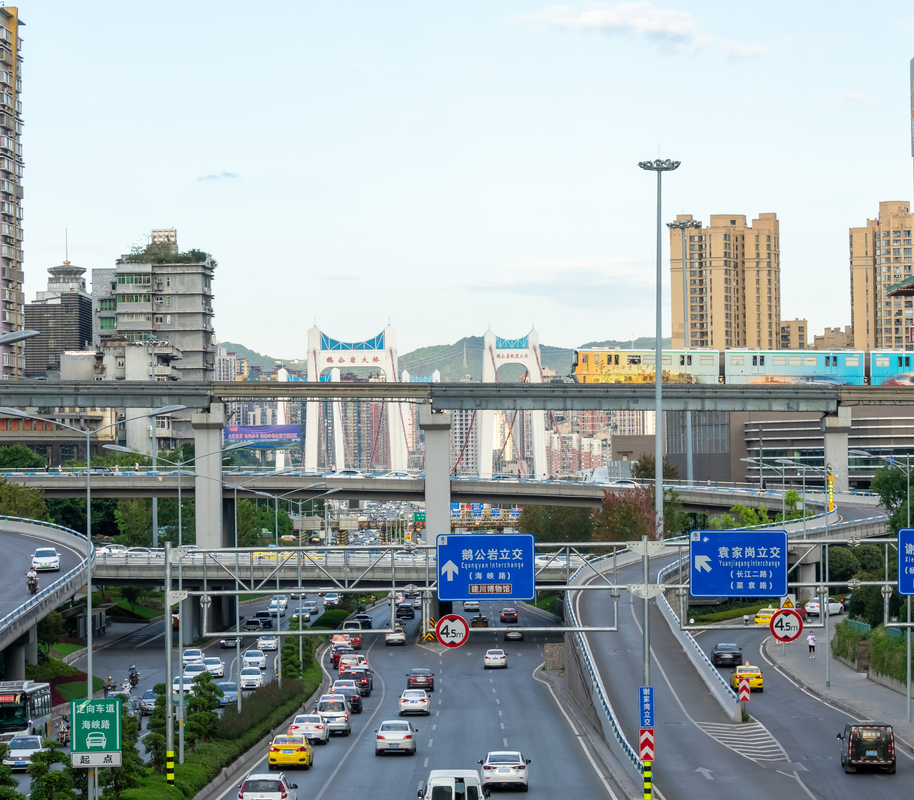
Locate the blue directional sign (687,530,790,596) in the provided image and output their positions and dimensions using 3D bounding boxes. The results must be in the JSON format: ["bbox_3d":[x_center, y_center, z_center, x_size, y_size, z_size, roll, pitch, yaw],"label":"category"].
[{"bbox_3d":[10.064,5.863,113.000,3.500,2.400,0.120,-1,-1,0],"label":"blue directional sign"}]

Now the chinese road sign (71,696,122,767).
[{"bbox_3d":[-10.816,9.976,95.000,1.500,2.140,0.080,-1,-1,0],"label":"chinese road sign"}]

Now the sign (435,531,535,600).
[{"bbox_3d":[1.028,5.970,113.000,3.500,2.400,0.120,-1,-1,0],"label":"sign"}]

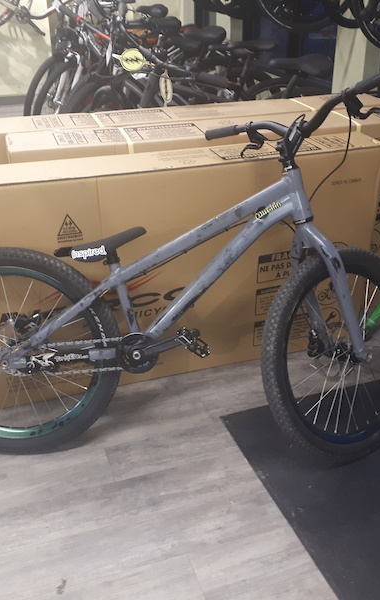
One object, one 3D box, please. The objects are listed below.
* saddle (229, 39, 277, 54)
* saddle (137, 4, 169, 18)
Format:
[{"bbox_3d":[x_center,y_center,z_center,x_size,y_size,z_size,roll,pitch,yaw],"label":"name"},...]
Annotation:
[{"bbox_3d":[0.351,-1.422,3.500,0.270,0.085,0.160,-4,29,-7],"label":"saddle"},{"bbox_3d":[-0.328,-2.520,5.450,0.270,0.105,0.175,-4,29,-7],"label":"saddle"}]

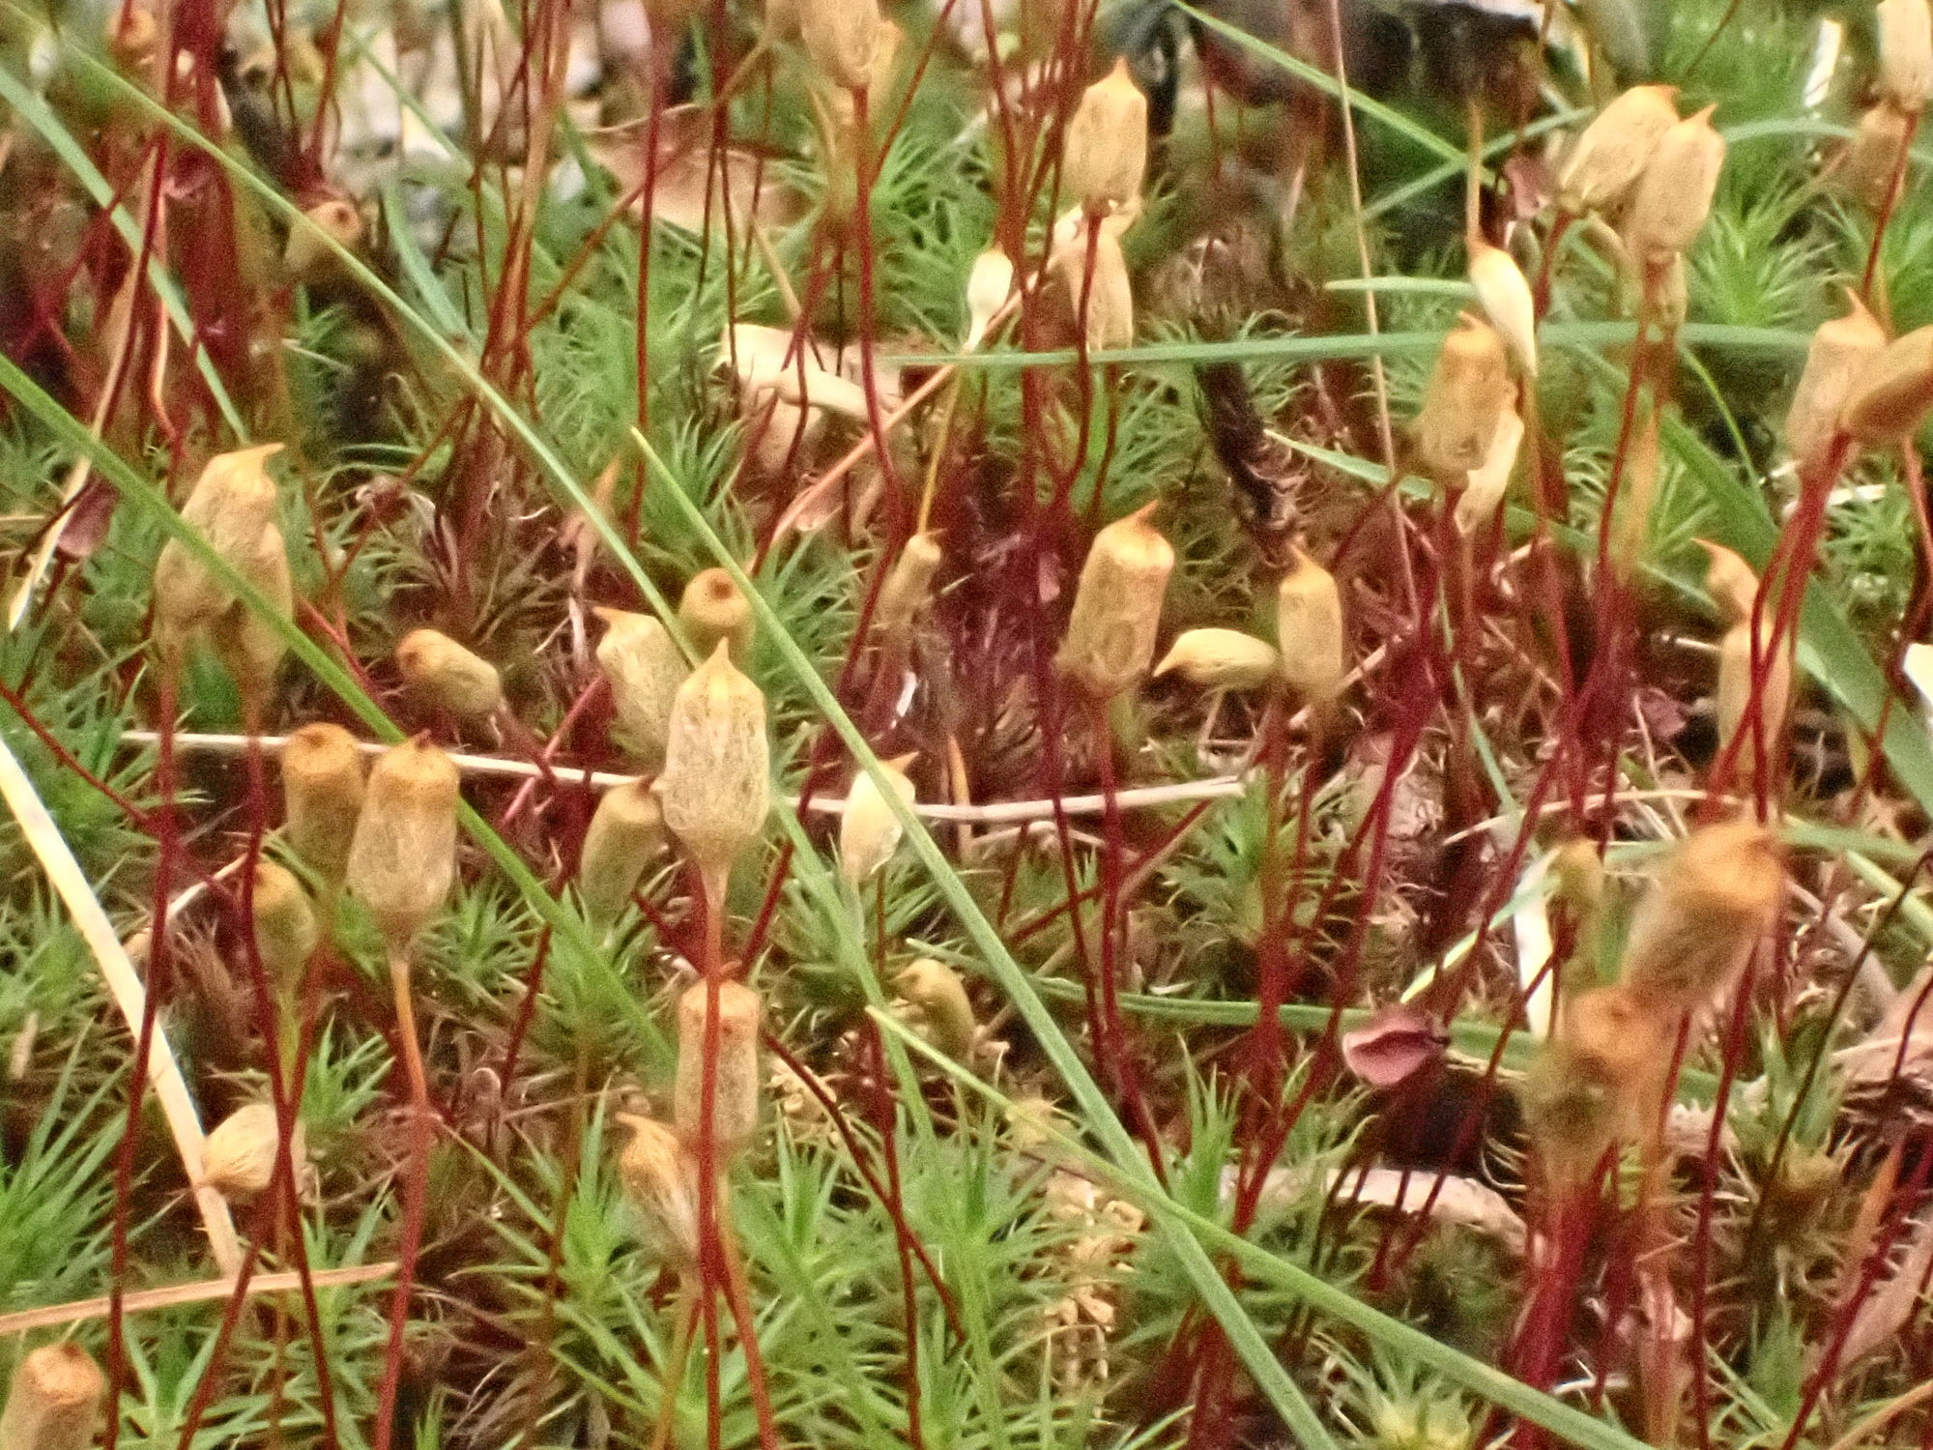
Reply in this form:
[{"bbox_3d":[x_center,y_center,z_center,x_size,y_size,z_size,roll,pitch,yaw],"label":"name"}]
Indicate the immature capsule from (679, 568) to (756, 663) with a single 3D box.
[{"bbox_3d":[-0.009,-0.004,0.214,0.003,0.005,0.003,4,47,0],"label":"immature capsule"}]

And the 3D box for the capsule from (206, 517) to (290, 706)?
[{"bbox_3d":[-0.026,-0.004,0.205,0.003,0.007,0.003,6,22,0],"label":"capsule"}]

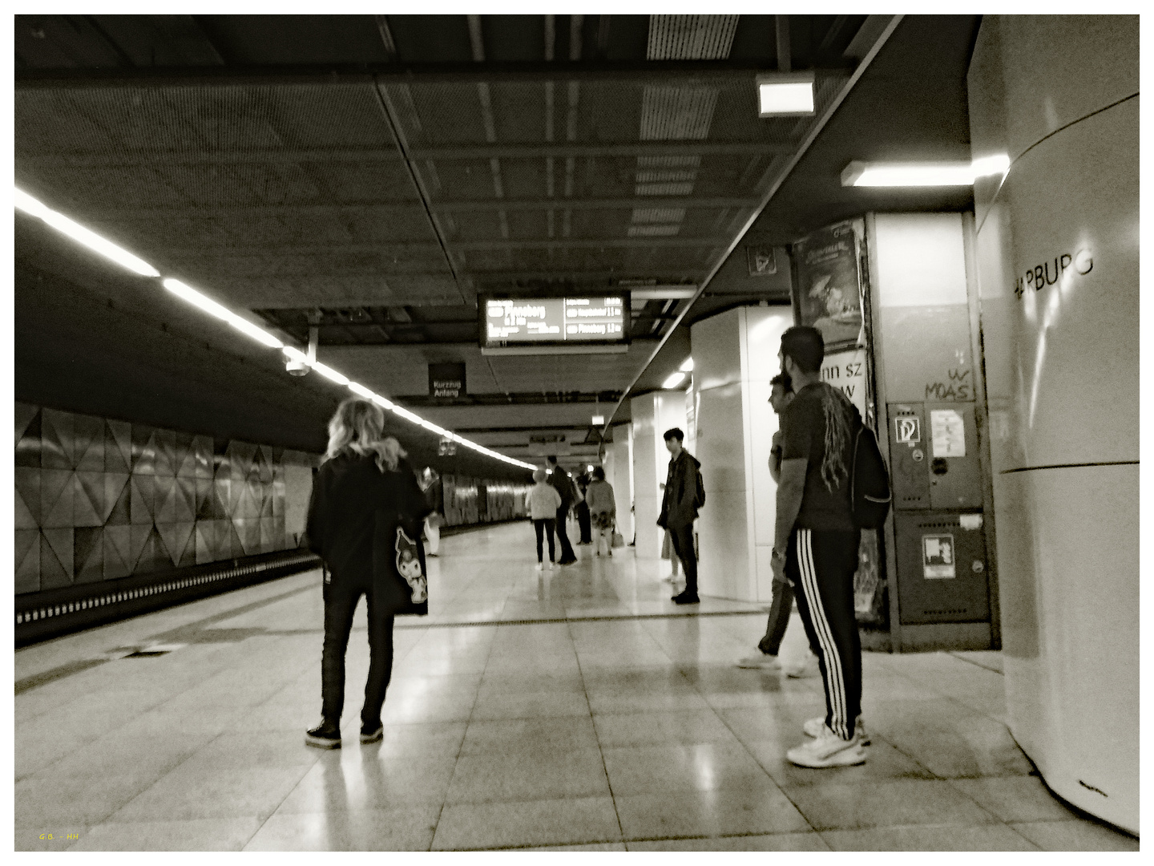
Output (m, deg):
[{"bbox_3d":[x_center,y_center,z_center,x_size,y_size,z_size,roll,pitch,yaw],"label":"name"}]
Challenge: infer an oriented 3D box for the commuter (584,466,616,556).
[{"bbox_3d":[0.455,1.496,16.826,0.540,1.700,0.360,-2,-4,-3],"label":"commuter"}]

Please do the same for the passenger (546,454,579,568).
[{"bbox_3d":[-0.274,1.320,15.057,0.500,1.827,0.500,-4,-5,21],"label":"passenger"}]

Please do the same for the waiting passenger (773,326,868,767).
[{"bbox_3d":[1.020,0.426,3.638,0.340,1.764,0.470,-5,-5,32],"label":"waiting passenger"}]

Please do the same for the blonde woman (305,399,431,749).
[{"bbox_3d":[-0.981,0.618,4.058,0.550,1.578,0.360,-1,-5,-16],"label":"blonde woman"}]

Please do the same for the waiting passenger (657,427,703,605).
[{"bbox_3d":[1.069,0.833,8.979,0.400,1.773,0.480,-1,-5,-18],"label":"waiting passenger"}]

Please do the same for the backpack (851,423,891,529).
[{"bbox_3d":[1.228,0.180,3.638,0.170,0.442,0.280,-4,-5,30],"label":"backpack"}]

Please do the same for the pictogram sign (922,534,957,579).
[{"bbox_3d":[2.351,0.801,5.623,0.200,0.281,0.010,-1,-4,0],"label":"pictogram sign"}]

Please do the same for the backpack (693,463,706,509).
[{"bbox_3d":[1.254,0.564,9.029,0.170,0.460,0.290,-1,-5,-18],"label":"backpack"}]

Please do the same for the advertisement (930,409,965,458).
[{"bbox_3d":[2.438,0.002,5.684,0.212,0.308,0.010,-1,-4,0],"label":"advertisement"}]

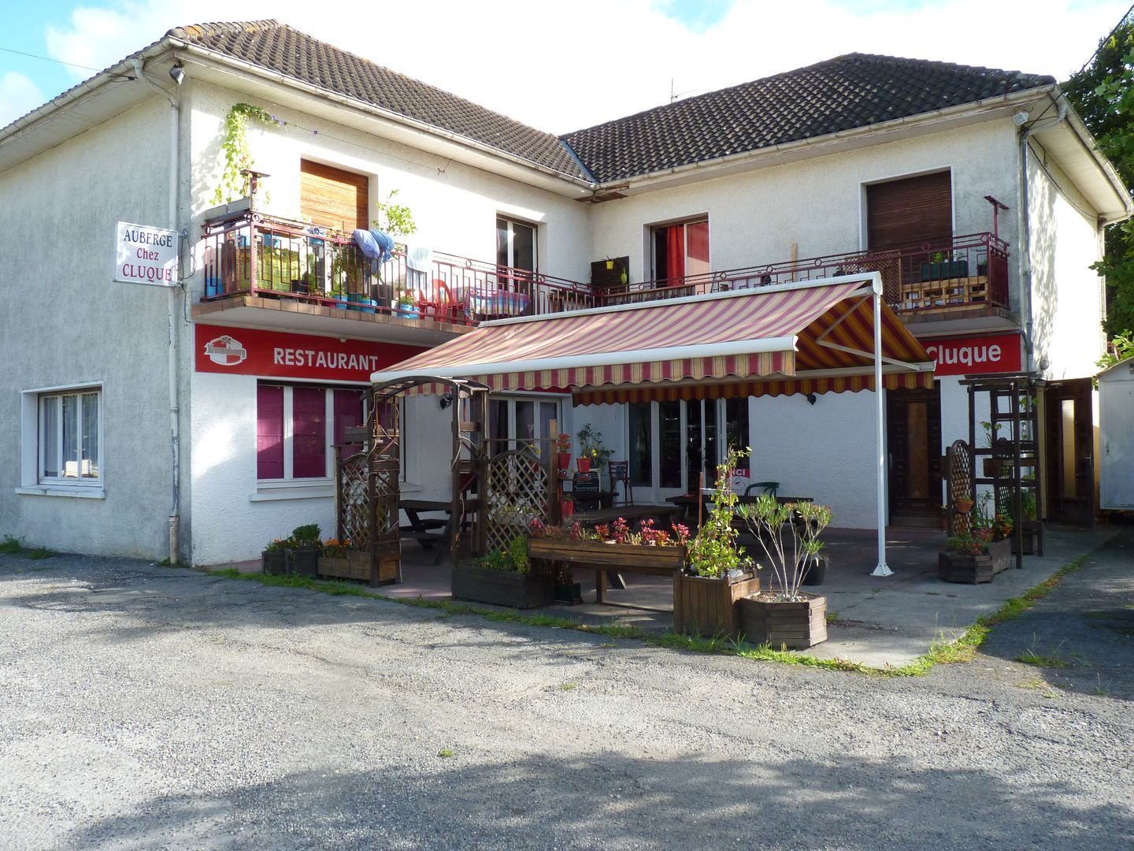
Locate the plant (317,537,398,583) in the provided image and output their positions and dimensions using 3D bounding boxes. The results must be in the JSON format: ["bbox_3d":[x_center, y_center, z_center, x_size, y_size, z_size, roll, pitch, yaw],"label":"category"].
[{"bbox_3d":[-2.214,1.444,9.496,0.880,0.450,0.380,-1,-1,39],"label":"plant"}]

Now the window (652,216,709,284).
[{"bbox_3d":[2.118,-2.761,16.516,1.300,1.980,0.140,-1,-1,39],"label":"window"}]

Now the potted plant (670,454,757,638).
[{"bbox_3d":[1.113,0.855,6.619,0.490,1.369,0.470,-2,-2,37],"label":"potted plant"}]

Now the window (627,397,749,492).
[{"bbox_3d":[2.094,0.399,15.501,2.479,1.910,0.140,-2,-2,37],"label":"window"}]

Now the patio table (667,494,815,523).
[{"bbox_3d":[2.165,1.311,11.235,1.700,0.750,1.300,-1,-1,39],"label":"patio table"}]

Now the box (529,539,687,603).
[{"bbox_3d":[0.435,1.375,8.414,1.780,0.570,0.380,-1,-1,34],"label":"box"}]

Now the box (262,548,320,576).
[{"bbox_3d":[-3.085,1.511,9.888,0.530,0.310,0.420,-1,-1,14],"label":"box"}]

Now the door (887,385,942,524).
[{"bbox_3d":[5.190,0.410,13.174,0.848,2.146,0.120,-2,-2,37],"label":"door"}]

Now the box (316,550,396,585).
[{"bbox_3d":[-2.290,1.546,9.815,0.930,0.330,0.370,-1,-1,36],"label":"box"}]

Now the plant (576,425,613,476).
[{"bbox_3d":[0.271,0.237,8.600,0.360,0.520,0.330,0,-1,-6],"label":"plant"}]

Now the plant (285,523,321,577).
[{"bbox_3d":[-3.057,1.427,10.260,0.390,0.600,0.390,0,-1,-21],"label":"plant"}]

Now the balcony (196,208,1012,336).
[{"bbox_3d":[0.692,-1.984,12.982,10.810,0.980,4.960,0,-1,-6],"label":"balcony"}]

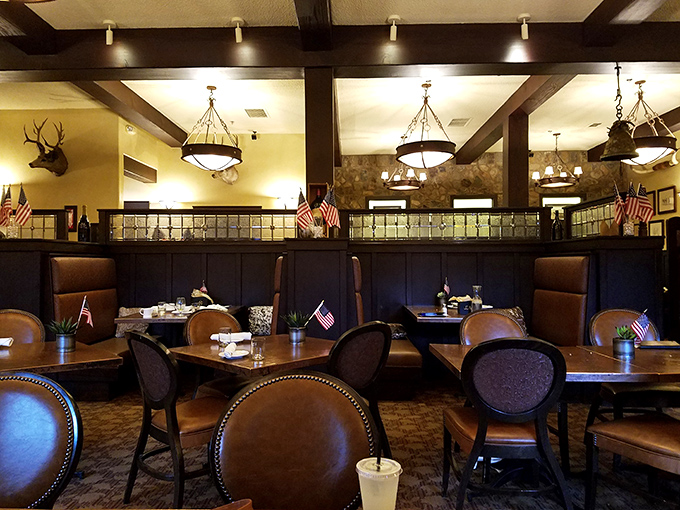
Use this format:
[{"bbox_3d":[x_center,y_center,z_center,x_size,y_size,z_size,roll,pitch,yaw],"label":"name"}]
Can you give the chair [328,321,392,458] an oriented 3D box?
[{"bbox_3d":[-0.076,0.908,3.327,0.540,0.970,0.620,1,-2,-43],"label":"chair"}]

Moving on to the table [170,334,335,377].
[{"bbox_3d":[-0.468,1.018,3.491,1.020,0.760,1.020,-1,-2,43],"label":"table"}]

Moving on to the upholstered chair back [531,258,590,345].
[{"bbox_3d":[2.385,0.483,5.493,0.120,0.900,1.370,0,-1,1],"label":"upholstered chair back"}]

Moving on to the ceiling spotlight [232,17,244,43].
[{"bbox_3d":[-1.082,-2.407,5.460,0.130,0.278,0.140,0,-1,1],"label":"ceiling spotlight"}]

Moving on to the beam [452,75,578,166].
[{"bbox_3d":[2.731,-2.223,8.577,0.310,0.260,5.900,0,-1,1],"label":"beam"}]

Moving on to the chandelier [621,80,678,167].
[{"bbox_3d":[4.341,-1.888,7.329,0.840,1.226,0.840,0,-1,1],"label":"chandelier"}]

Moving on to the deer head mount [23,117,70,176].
[{"bbox_3d":[-4.756,-1.742,8.275,0.580,0.944,0.520,1,-1,-37],"label":"deer head mount"}]

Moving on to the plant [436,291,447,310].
[{"bbox_3d":[1.166,0.517,5.849,0.125,0.210,0.125,0,-1,1],"label":"plant"}]

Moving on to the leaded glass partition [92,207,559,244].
[{"bbox_3d":[-0.205,-0.362,6.436,5.726,0.448,0.100,0,-1,1],"label":"leaded glass partition"}]

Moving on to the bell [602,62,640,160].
[{"bbox_3d":[3.049,-1.556,5.572,0.370,1.075,0.370,0,-1,1],"label":"bell"}]

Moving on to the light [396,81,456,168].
[{"bbox_3d":[1.259,-1.879,7.434,0.852,1.244,0.852,0,-1,1],"label":"light"}]

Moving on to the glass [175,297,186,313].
[{"bbox_3d":[-1.459,0.468,4.688,0.088,0.165,0.088,0,-1,1],"label":"glass"}]

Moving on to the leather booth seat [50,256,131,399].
[{"bbox_3d":[-2.476,0.744,5.673,0.689,1.416,1.400,0,-1,1],"label":"leather booth seat"}]

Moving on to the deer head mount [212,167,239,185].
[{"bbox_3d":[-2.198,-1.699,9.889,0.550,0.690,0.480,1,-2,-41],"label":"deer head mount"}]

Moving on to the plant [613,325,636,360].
[{"bbox_3d":[1.727,0.519,3.098,0.140,0.205,0.140,0,-1,1],"label":"plant"}]

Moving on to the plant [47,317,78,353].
[{"bbox_3d":[-1.716,0.488,3.161,0.180,0.210,0.180,0,-1,1],"label":"plant"}]

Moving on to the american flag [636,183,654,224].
[{"bbox_3d":[2.555,-0.431,4.271,0.160,0.318,0.090,0,-1,1],"label":"american flag"}]

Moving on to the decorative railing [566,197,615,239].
[{"bbox_3d":[2.738,-0.378,5.529,0.080,0.385,1.300,0,-1,1],"label":"decorative railing"}]

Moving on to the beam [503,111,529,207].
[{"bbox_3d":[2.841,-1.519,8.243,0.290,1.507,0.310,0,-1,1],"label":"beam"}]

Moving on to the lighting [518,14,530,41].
[{"bbox_3d":[1.868,-2.295,5.175,0.125,0.215,0.125,0,-1,1],"label":"lighting"}]

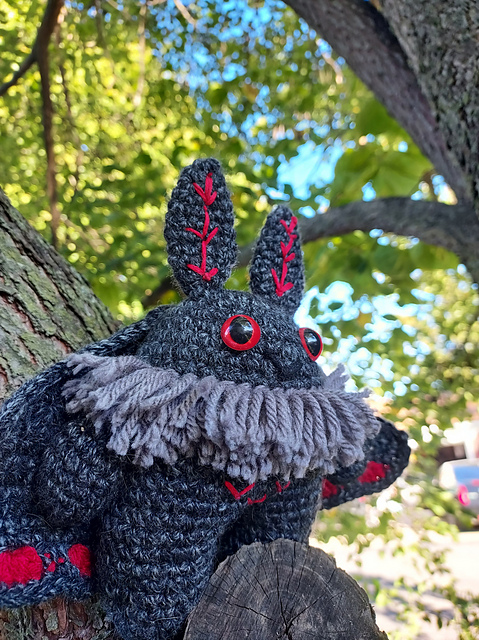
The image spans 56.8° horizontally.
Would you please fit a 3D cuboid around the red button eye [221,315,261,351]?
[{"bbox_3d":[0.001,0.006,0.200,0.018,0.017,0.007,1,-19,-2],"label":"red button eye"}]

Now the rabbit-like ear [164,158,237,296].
[{"bbox_3d":[-0.019,-0.045,0.215,0.034,0.065,0.012,3,-13,-11],"label":"rabbit-like ear"}]

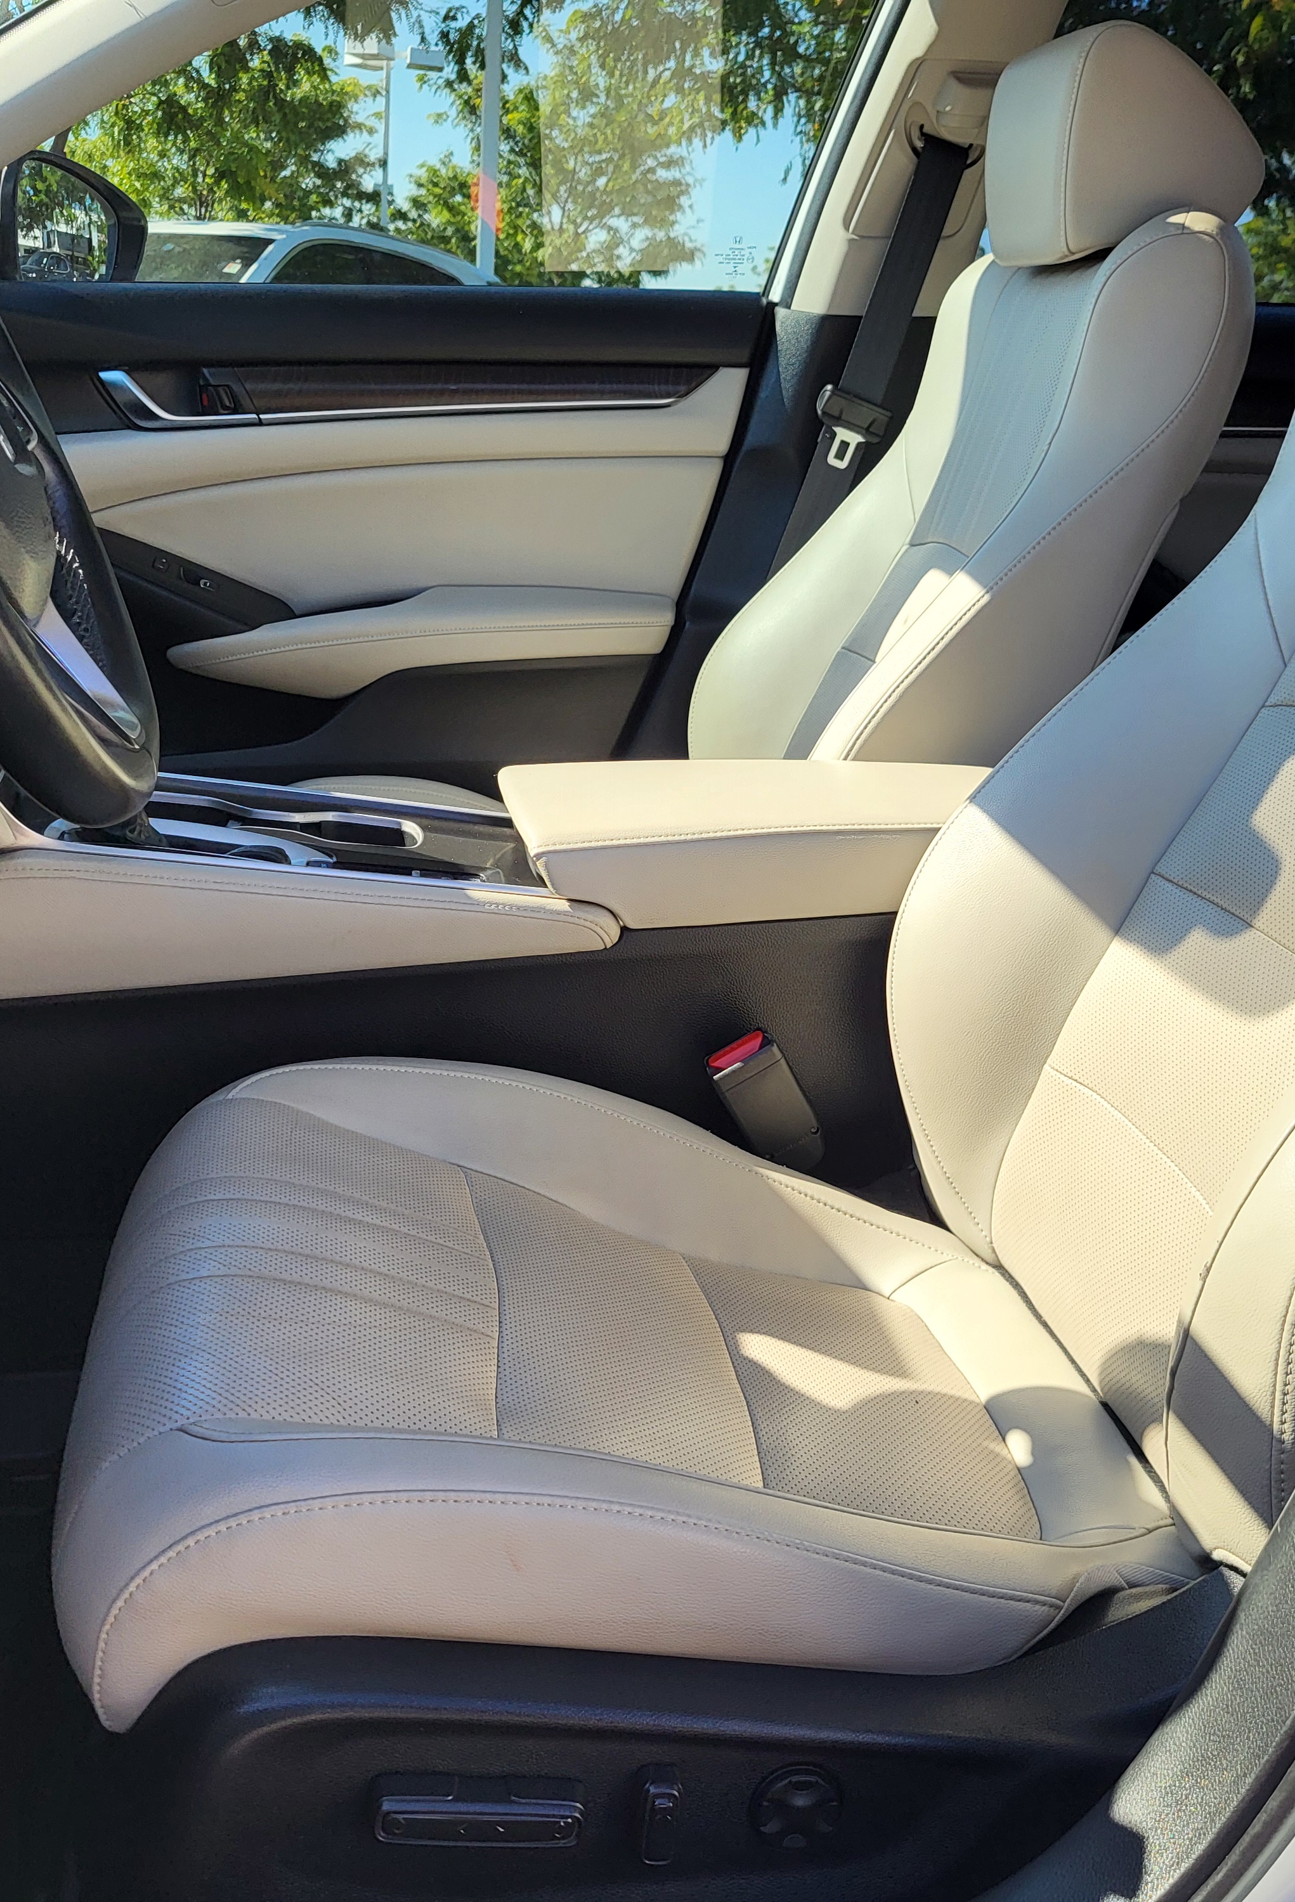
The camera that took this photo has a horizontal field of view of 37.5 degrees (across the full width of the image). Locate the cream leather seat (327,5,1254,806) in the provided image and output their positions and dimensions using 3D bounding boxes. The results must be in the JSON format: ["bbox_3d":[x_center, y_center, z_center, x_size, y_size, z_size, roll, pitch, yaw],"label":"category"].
[{"bbox_3d":[0.046,-0.298,1.647,0.820,0.950,0.530,0,19,-9],"label":"cream leather seat"}]

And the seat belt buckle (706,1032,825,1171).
[{"bbox_3d":[0.078,0.109,1.252,0.043,0.104,0.027,-27,21,1],"label":"seat belt buckle"}]

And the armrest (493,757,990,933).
[{"bbox_3d":[0.097,-0.082,1.323,0.370,0.078,0.220,-1,19,-8],"label":"armrest"}]

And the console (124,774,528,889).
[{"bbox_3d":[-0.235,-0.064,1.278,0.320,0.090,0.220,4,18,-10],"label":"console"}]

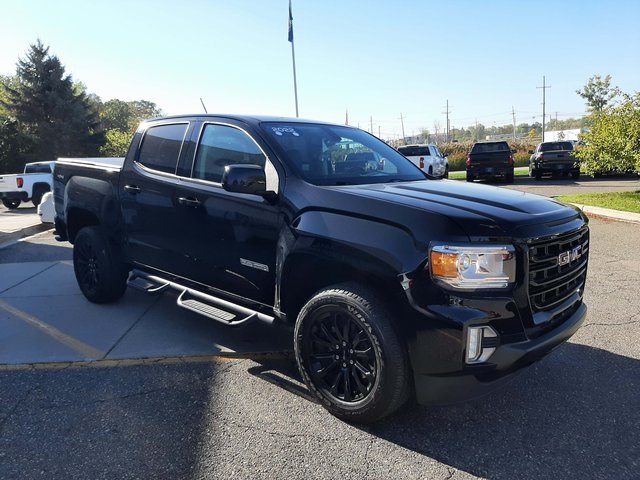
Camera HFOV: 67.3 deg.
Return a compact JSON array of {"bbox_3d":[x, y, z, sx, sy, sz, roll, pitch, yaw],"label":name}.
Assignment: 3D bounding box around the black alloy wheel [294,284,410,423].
[{"bbox_3d":[0.177,0.623,2.680,0.770,0.770,0.260,9,13,42],"label":"black alloy wheel"}]

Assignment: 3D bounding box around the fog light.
[{"bbox_3d":[0.725,0.476,2.165,0.150,0.180,0.100,-5,11,-27],"label":"fog light"}]

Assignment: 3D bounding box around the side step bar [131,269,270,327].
[{"bbox_3d":[-0.996,0.409,3.597,1.840,0.125,0.200,9,13,42],"label":"side step bar"}]

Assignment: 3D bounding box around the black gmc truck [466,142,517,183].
[{"bbox_3d":[8.276,-3.836,23.116,2.060,1.920,5.880,2,10,20],"label":"black gmc truck"}]

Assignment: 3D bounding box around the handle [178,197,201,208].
[{"bbox_3d":[-0.931,-0.268,3.430,0.240,0.050,0.060,8,12,41],"label":"handle"}]

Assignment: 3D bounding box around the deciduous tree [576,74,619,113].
[{"bbox_3d":[17.318,-7.395,30.000,2.600,5.600,2.600,4,11,30],"label":"deciduous tree"}]

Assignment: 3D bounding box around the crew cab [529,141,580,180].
[{"bbox_3d":[11.500,-3.930,23.570,1.910,1.790,5.400,2,10,20],"label":"crew cab"}]

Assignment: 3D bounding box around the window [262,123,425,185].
[{"bbox_3d":[0.236,-0.667,3.496,1.420,0.150,0.740,-10,48,-47],"label":"window"}]

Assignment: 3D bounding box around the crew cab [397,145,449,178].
[{"bbox_3d":[4.830,-3.800,23.700,2.070,1.940,5.850,2,11,23],"label":"crew cab"}]

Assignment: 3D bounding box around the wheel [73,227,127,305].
[{"bbox_3d":[-2.220,0.246,4.890,0.775,0.775,0.270,8,12,41],"label":"wheel"}]

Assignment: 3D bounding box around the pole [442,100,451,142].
[{"bbox_3d":[30.263,-27.033,115.000,2.100,13.000,0.350,1,10,15],"label":"pole"}]

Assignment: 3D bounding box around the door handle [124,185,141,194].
[{"bbox_3d":[-1.545,-0.416,3.961,0.240,0.055,0.055,9,13,42],"label":"door handle"}]

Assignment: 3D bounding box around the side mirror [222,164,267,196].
[{"bbox_3d":[-0.468,-0.369,2.980,0.130,0.190,0.240,8,12,41],"label":"side mirror"}]

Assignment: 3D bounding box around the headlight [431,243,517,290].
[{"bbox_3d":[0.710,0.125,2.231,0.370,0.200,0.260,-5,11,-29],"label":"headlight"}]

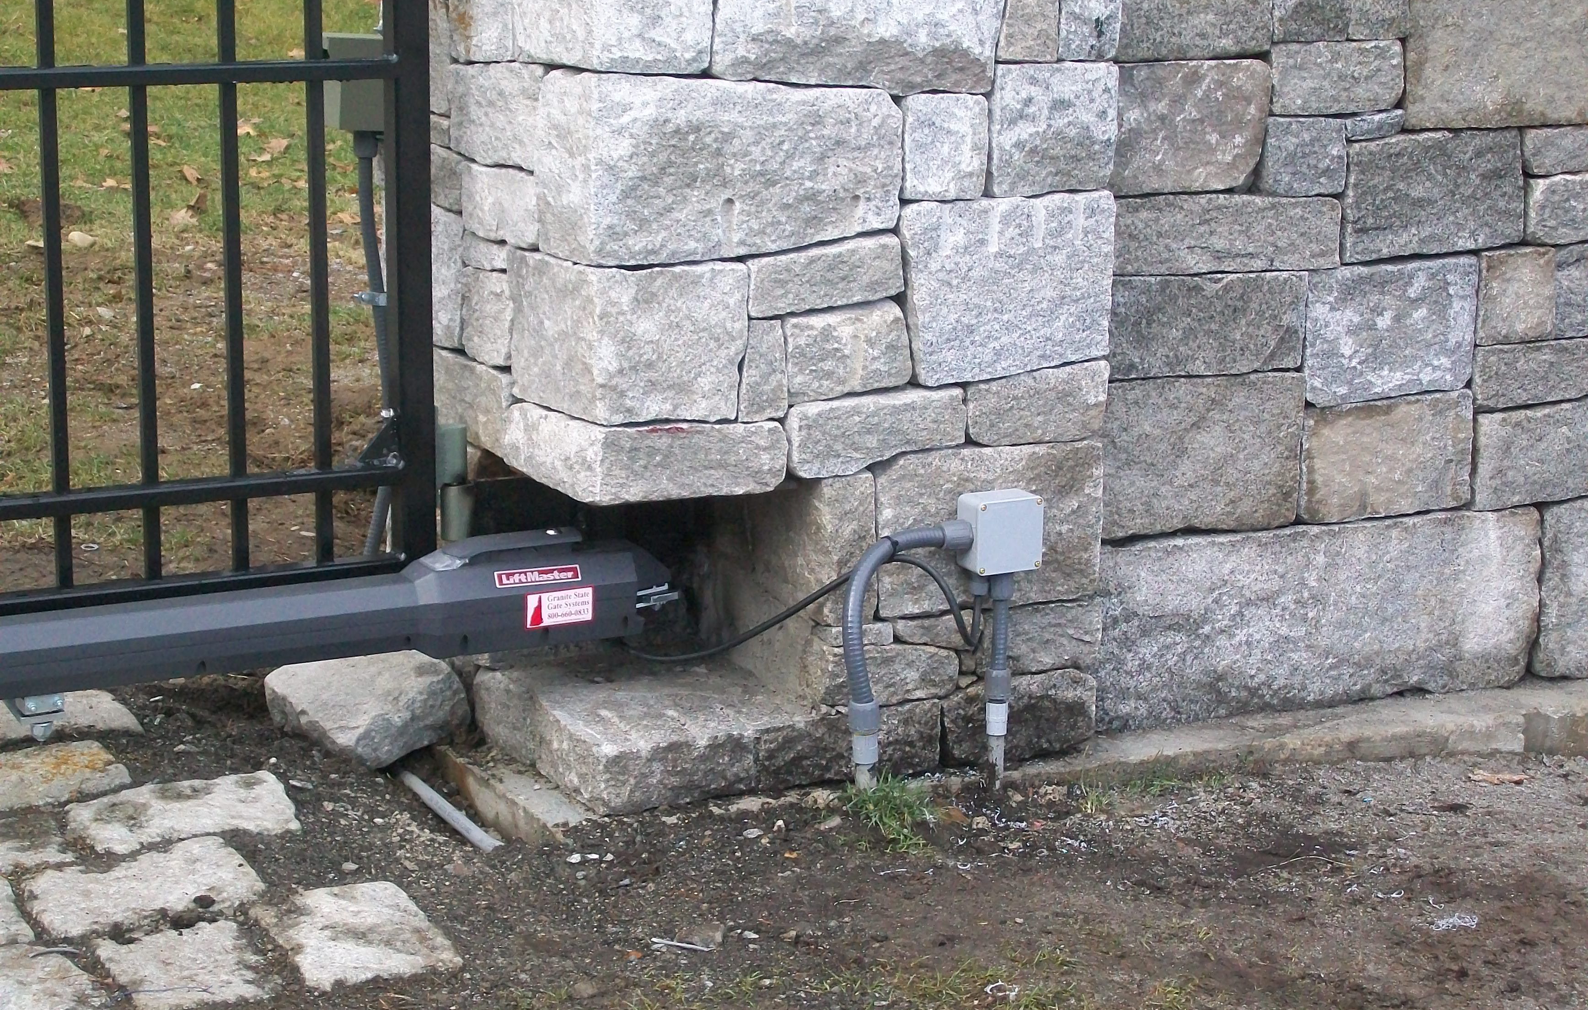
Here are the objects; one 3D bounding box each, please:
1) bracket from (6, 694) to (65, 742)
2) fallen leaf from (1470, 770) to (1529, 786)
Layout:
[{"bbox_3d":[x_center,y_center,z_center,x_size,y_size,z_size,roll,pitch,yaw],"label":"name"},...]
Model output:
[{"bbox_3d":[-1.051,0.295,4.450,0.064,0.055,0.090,-6,13,-27],"label":"bracket"},{"bbox_3d":[1.031,0.395,4.694,0.083,0.012,0.045,-1,12,-5],"label":"fallen leaf"}]

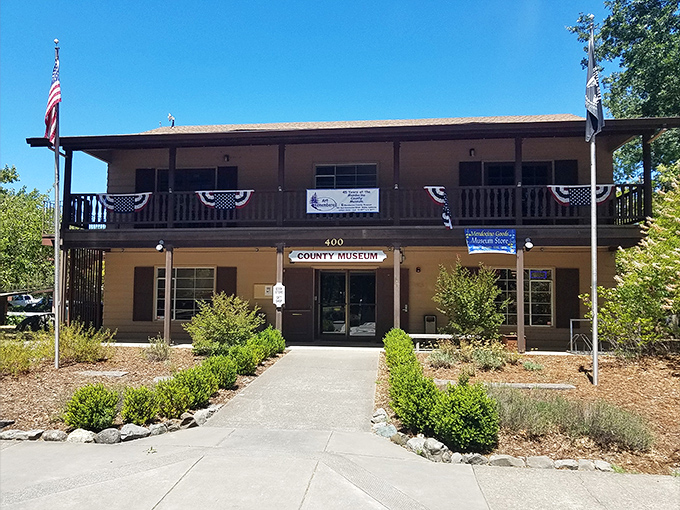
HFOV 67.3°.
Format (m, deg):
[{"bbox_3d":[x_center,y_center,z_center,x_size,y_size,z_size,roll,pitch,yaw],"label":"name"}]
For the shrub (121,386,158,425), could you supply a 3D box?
[{"bbox_3d":[-2.677,1.996,6.843,0.502,0.438,0.502,1,-3,-21],"label":"shrub"}]

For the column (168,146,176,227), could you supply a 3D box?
[{"bbox_3d":[-4.484,-1.791,13.606,0.145,2.208,0.145,0,-4,6],"label":"column"}]

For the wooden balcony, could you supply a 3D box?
[{"bbox_3d":[-0.042,-1.226,13.400,15.250,0.974,0.120,0,-4,7],"label":"wooden balcony"}]

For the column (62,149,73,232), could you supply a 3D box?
[{"bbox_3d":[-7.455,-1.773,13.938,0.145,2.275,0.145,0,-4,6],"label":"column"}]

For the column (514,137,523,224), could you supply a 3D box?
[{"bbox_3d":[4.507,-1.830,12.917,0.155,2.244,0.155,0,-4,7],"label":"column"}]

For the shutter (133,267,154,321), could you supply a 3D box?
[{"bbox_3d":[-6.077,1.216,15.784,0.613,1.660,0.050,0,-4,7],"label":"shutter"}]

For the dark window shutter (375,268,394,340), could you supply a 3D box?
[{"bbox_3d":[1.501,1.412,14.343,0.877,2.048,0.045,0,-3,7],"label":"dark window shutter"}]

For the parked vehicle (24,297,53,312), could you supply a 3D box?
[{"bbox_3d":[-24.220,4.194,42.000,4.500,1.500,1.800,3,-4,-41],"label":"parked vehicle"}]

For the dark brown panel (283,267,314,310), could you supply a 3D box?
[{"bbox_3d":[-1.208,1.006,15.001,0.925,1.241,0.050,0,-3,7],"label":"dark brown panel"}]

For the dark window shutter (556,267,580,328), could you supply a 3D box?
[{"bbox_3d":[6.389,1.211,14.297,0.617,1.660,0.050,0,-4,7],"label":"dark window shutter"}]

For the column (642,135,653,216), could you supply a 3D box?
[{"bbox_3d":[7.357,-1.783,12.188,0.145,2.184,0.145,0,-3,7],"label":"column"}]

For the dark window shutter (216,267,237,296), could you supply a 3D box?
[{"bbox_3d":[-3.382,1.180,15.193,0.608,1.637,0.045,0,-4,6],"label":"dark window shutter"}]

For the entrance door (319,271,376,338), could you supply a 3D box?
[{"bbox_3d":[0.210,1.433,14.705,1.708,2.002,0.100,0,-3,7],"label":"entrance door"}]

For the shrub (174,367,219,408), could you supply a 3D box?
[{"bbox_3d":[-2.171,1.991,7.692,0.645,0.601,0.645,0,-4,7],"label":"shrub"}]

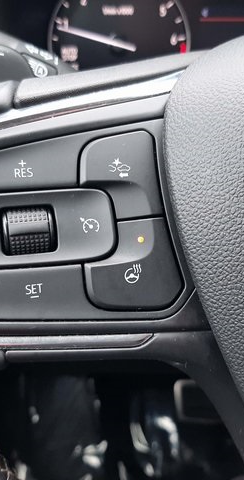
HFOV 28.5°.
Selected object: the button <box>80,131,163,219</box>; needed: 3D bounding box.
[{"bbox_3d":[0.000,-0.020,0.147,0.024,0.026,0.007,-3,-6,-3],"label":"button"}]

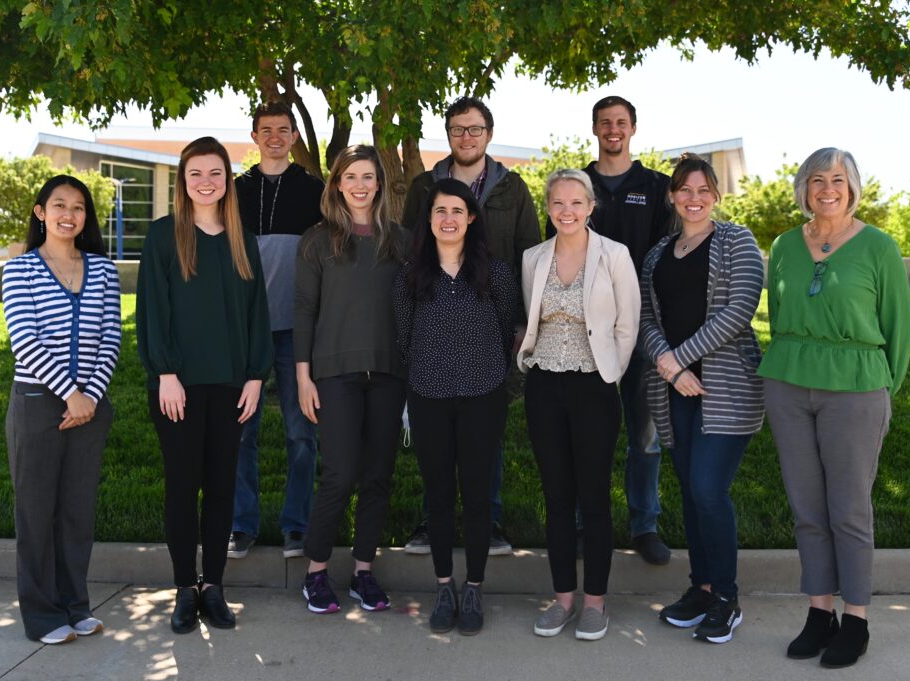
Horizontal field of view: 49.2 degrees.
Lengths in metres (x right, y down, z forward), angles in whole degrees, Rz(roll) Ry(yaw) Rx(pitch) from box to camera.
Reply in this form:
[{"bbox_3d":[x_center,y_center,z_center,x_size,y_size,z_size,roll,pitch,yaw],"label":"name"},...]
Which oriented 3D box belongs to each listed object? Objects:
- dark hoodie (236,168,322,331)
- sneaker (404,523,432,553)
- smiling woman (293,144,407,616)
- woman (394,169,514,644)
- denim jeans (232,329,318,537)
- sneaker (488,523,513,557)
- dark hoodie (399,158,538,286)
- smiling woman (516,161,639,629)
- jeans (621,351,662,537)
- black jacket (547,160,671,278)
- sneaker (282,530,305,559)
[{"bbox_3d":[-0.722,-0.374,4.023,0.490,0.693,0.280,-1,4,-7],"label":"dark hoodie"},{"bbox_3d":[-0.114,0.788,4.134,0.110,0.125,0.300,2,5,22],"label":"sneaker"},{"bbox_3d":[-0.393,0.159,3.773,0.460,1.740,0.310,-1,4,-15],"label":"smiling woman"},{"bbox_3d":[0.002,0.228,3.577,0.450,1.607,0.310,0,4,0],"label":"woman"},{"bbox_3d":[-0.730,0.355,4.035,0.361,0.905,0.270,0,4,-5],"label":"denim jeans"},{"bbox_3d":[0.155,0.789,4.116,0.110,0.125,0.300,-2,5,-20],"label":"sneaker"},{"bbox_3d":[0.067,-0.366,4.034,0.570,0.775,0.310,0,4,0],"label":"dark hoodie"},{"bbox_3d":[0.441,0.217,3.526,0.450,1.637,0.330,2,5,20],"label":"smiling woman"},{"bbox_3d":[0.642,0.384,4.029,0.389,0.851,0.270,0,4,0],"label":"jeans"},{"bbox_3d":[0.630,-0.340,3.970,0.540,0.730,0.300,0,3,7],"label":"black jacket"},{"bbox_3d":[-0.648,0.786,4.061,0.110,0.115,0.290,-1,4,-7],"label":"sneaker"}]

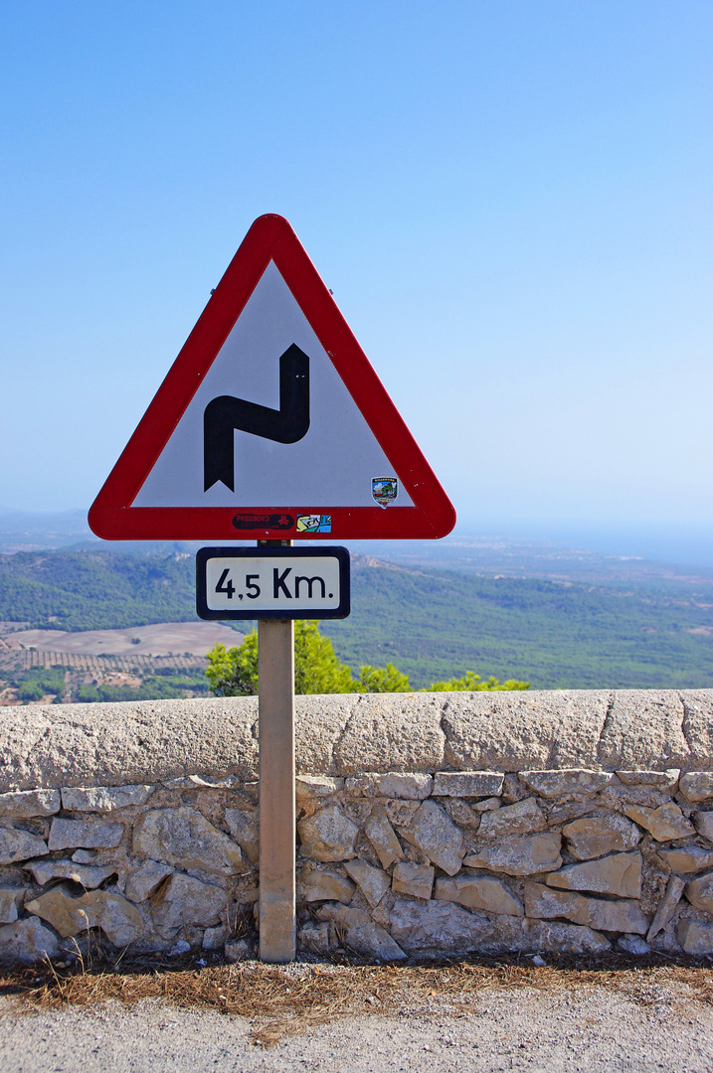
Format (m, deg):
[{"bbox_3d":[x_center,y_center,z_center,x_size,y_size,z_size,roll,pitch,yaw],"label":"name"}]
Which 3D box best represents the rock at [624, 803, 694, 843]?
[{"bbox_3d":[0.761,0.719,4.530,0.185,0.100,0.140,0,1,0],"label":"rock"}]

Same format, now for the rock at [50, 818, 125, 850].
[{"bbox_3d":[-0.676,0.747,4.525,0.190,0.085,0.130,0,1,0],"label":"rock"}]

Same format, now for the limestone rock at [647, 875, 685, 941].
[{"bbox_3d":[0.776,0.931,4.510,0.047,0.172,0.100,23,1,0],"label":"limestone rock"}]

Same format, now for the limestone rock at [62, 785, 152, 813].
[{"bbox_3d":[-0.624,0.658,4.535,0.235,0.067,0.150,0,1,0],"label":"limestone rock"}]

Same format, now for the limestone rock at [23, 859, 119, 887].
[{"bbox_3d":[-0.717,0.855,4.606,0.243,0.070,0.140,0,1,7],"label":"limestone rock"}]

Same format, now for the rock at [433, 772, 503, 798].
[{"bbox_3d":[0.281,0.621,4.515,0.179,0.065,0.130,0,1,0],"label":"rock"}]

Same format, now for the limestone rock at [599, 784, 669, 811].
[{"bbox_3d":[0.698,0.655,4.530,0.175,0.070,0.120,0,1,0],"label":"limestone rock"}]

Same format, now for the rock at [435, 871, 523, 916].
[{"bbox_3d":[0.310,0.882,4.489,0.221,0.108,0.140,0,1,7],"label":"rock"}]

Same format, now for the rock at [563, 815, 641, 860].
[{"bbox_3d":[0.610,0.738,4.452,0.188,0.108,0.140,0,1,7],"label":"rock"}]

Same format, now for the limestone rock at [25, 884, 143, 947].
[{"bbox_3d":[-0.682,0.952,4.535,0.297,0.152,0.170,0,1,0],"label":"limestone rock"}]

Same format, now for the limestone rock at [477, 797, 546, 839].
[{"bbox_3d":[0.390,0.694,4.471,0.166,0.100,0.130,0,1,7],"label":"limestone rock"}]

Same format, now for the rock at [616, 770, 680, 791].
[{"bbox_3d":[0.731,0.614,4.525,0.165,0.055,0.130,0,1,0],"label":"rock"}]

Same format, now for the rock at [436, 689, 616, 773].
[{"bbox_3d":[0.432,0.479,4.548,0.416,0.178,0.360,0,1,7],"label":"rock"}]

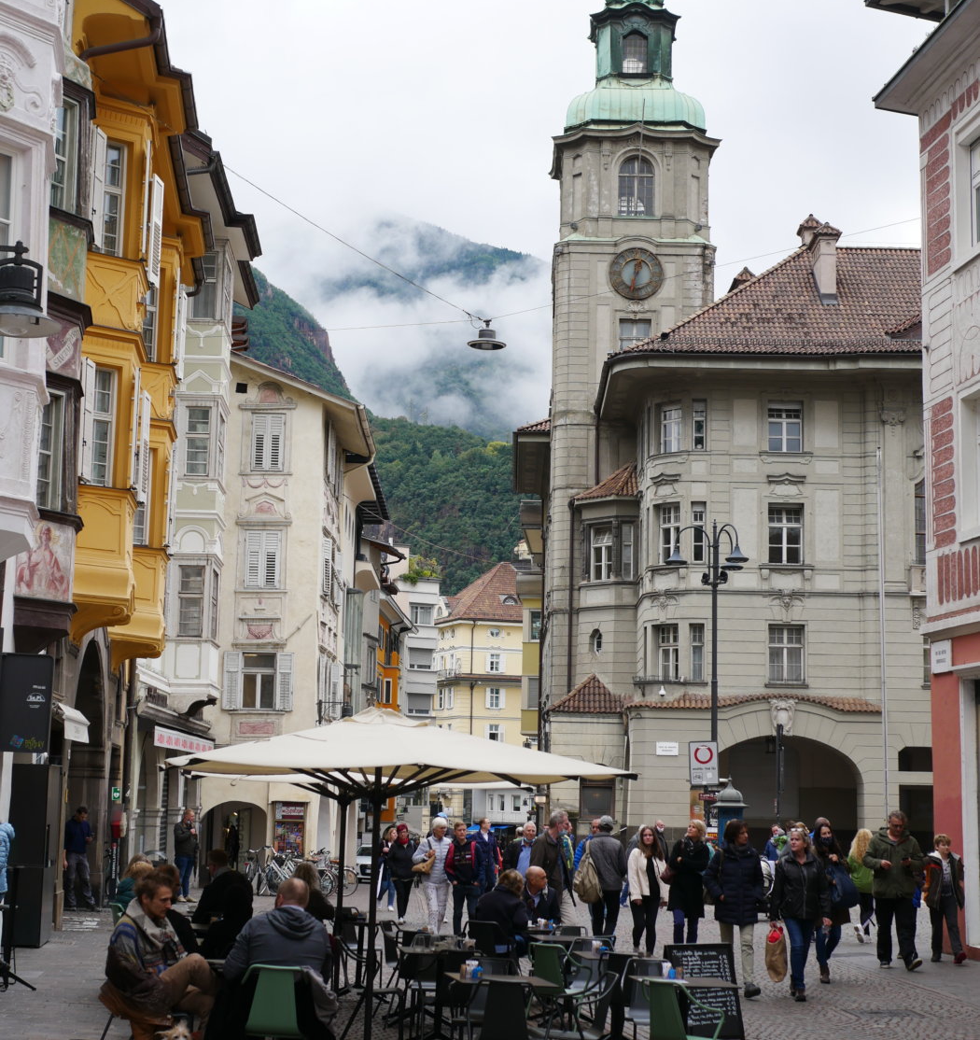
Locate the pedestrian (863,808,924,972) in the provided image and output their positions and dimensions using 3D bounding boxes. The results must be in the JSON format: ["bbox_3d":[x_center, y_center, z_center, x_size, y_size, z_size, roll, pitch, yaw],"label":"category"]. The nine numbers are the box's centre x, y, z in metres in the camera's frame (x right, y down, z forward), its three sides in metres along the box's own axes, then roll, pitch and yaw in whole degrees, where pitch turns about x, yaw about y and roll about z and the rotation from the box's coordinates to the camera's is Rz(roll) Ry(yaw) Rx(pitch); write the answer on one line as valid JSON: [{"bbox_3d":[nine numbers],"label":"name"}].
[{"bbox_3d":[4.610,4.203,21.424,0.660,1.780,0.480,2,-9,-3],"label":"pedestrian"}]

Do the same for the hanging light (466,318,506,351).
[{"bbox_3d":[-0.045,-2.721,27.500,0.570,0.410,0.570,1,-9,0],"label":"hanging light"}]

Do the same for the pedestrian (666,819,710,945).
[{"bbox_3d":[2.426,4.513,23.000,0.520,1.700,0.400,-1,-9,14],"label":"pedestrian"}]

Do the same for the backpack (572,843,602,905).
[{"bbox_3d":[1.255,4.545,24.300,0.360,0.720,0.260,-1,-9,14],"label":"backpack"}]

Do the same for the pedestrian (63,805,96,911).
[{"bbox_3d":[-6.957,5.735,32.000,0.520,1.740,0.480,8,-11,-37],"label":"pedestrian"}]

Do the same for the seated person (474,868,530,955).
[{"bbox_3d":[0.103,3.837,17.300,0.560,1.280,0.800,-7,-12,41],"label":"seated person"}]

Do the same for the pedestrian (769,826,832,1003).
[{"bbox_3d":[3.109,3.930,18.850,0.600,1.690,0.450,1,-9,3],"label":"pedestrian"}]

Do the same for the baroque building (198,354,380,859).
[{"bbox_3d":[-5.563,2.959,50.120,4.900,13.300,8.000,1,-9,-2],"label":"baroque building"}]

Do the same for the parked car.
[{"bbox_3d":[-4.747,14.028,77.000,1.820,1.560,4.400,1,-9,1],"label":"parked car"}]

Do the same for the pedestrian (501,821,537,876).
[{"bbox_3d":[0.493,4.896,25.300,0.540,1.730,0.360,2,-9,-3],"label":"pedestrian"}]

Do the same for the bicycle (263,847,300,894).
[{"bbox_3d":[-4.616,7.913,42.475,0.600,1.070,1.720,-3,-10,24],"label":"bicycle"}]

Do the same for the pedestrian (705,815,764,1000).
[{"bbox_3d":[2.363,3.702,18.003,0.580,1.670,0.480,3,-9,-8],"label":"pedestrian"}]

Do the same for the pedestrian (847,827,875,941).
[{"bbox_3d":[5.566,5.442,28.200,0.470,1.650,0.470,0,-9,6],"label":"pedestrian"}]

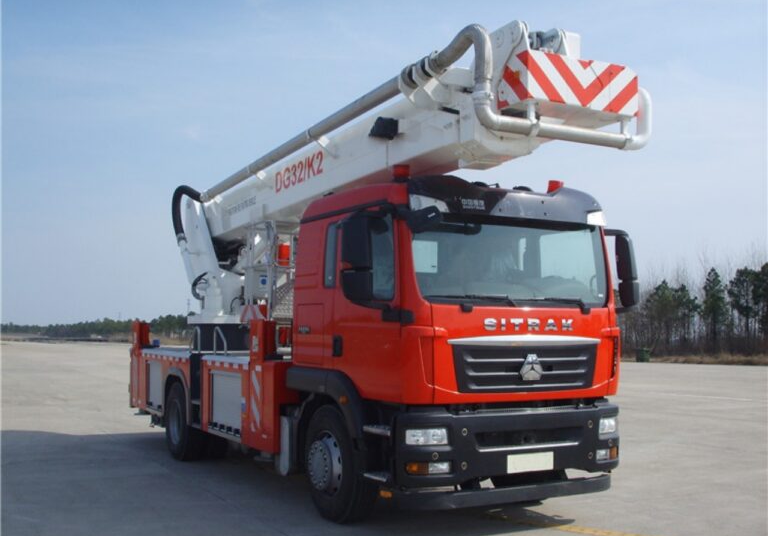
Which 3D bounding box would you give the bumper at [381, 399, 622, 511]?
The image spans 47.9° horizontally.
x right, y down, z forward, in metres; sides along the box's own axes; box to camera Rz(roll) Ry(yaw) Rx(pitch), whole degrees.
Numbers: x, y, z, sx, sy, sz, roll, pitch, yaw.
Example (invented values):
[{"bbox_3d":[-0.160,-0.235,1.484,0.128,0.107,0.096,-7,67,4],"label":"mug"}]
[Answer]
[{"bbox_3d":[1.040,1.471,6.986,2.250,0.720,0.470,2,-4,-29],"label":"bumper"}]

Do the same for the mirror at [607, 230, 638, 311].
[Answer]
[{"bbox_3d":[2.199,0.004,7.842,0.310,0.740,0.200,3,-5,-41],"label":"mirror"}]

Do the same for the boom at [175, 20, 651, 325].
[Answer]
[{"bbox_3d":[-0.704,-0.487,10.291,1.600,2.250,9.000,2,-4,-29],"label":"boom"}]

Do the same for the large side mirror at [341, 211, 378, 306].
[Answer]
[{"bbox_3d":[-0.193,-0.080,6.537,0.290,0.740,0.200,1,-4,-17],"label":"large side mirror"}]

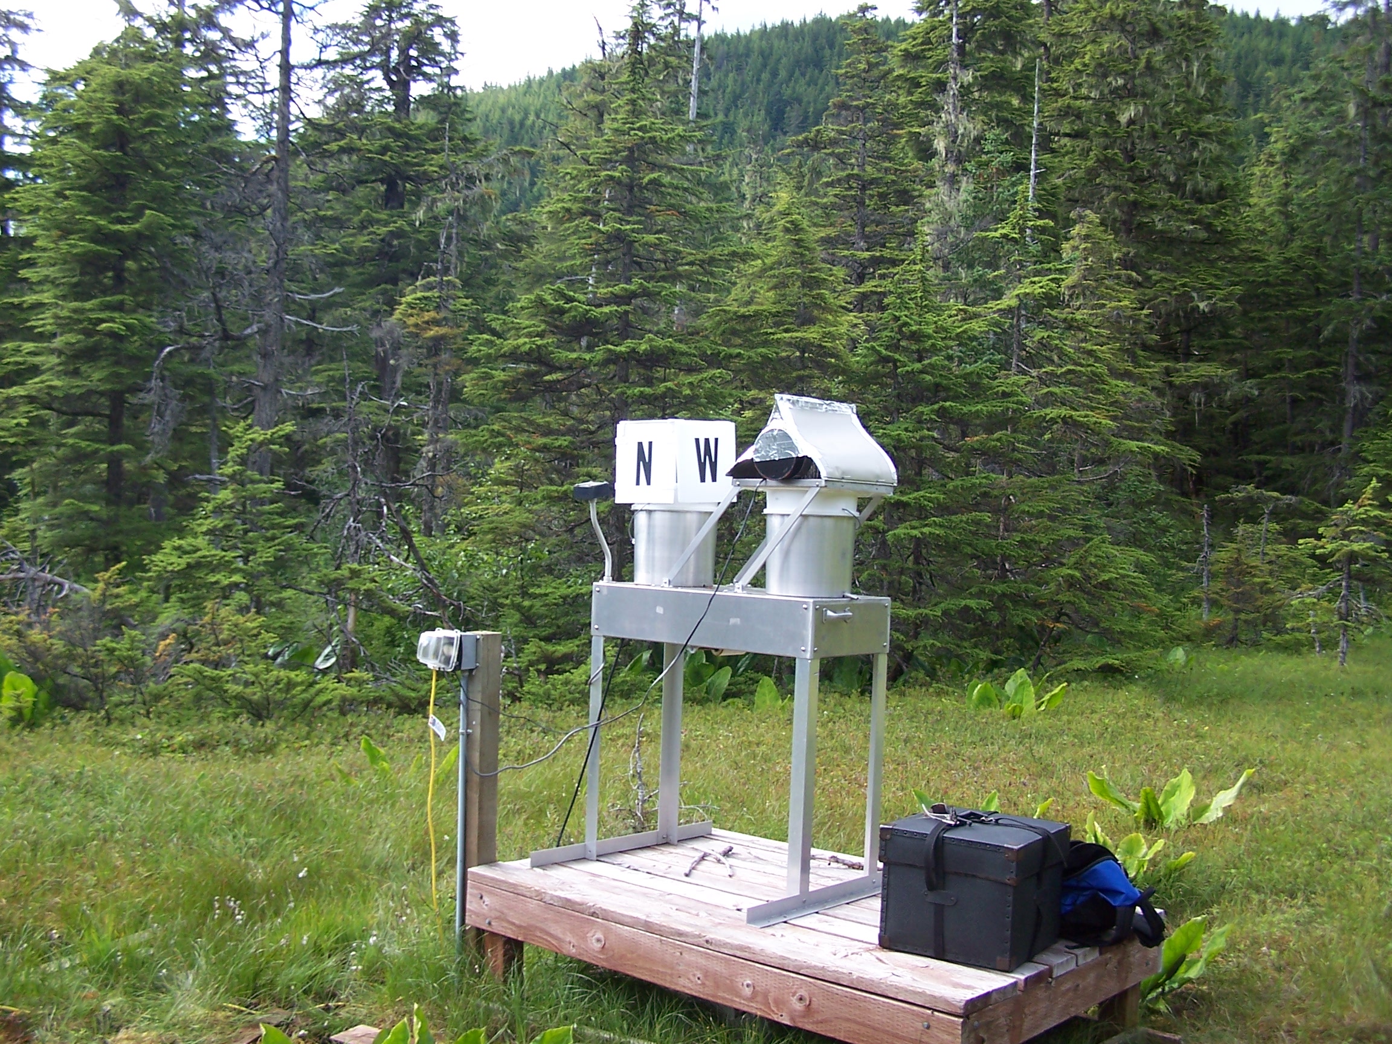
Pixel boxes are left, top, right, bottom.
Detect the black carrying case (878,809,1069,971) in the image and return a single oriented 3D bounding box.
[{"bbox_3d":[0.797,1.034,4.366,0.405,0.340,0.405,3,0,33],"label":"black carrying case"}]

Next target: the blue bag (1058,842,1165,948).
[{"bbox_3d":[1.206,1.100,4.634,0.320,0.260,0.400,3,0,40],"label":"blue bag"}]

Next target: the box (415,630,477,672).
[{"bbox_3d":[-0.818,0.422,5.020,0.115,0.140,0.155,3,0,40],"label":"box"}]

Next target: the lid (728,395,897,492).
[{"bbox_3d":[0.385,-0.251,4.935,0.370,0.290,0.445,3,0,38],"label":"lid"}]

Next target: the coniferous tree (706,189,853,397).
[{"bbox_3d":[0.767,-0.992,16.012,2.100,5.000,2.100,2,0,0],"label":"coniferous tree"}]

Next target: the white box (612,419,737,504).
[{"bbox_3d":[-0.065,-0.205,5.284,0.290,0.285,0.295,3,0,44],"label":"white box"}]

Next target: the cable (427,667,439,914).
[{"bbox_3d":[-0.859,0.886,4.990,0.040,0.830,0.035,3,0,40],"label":"cable"}]

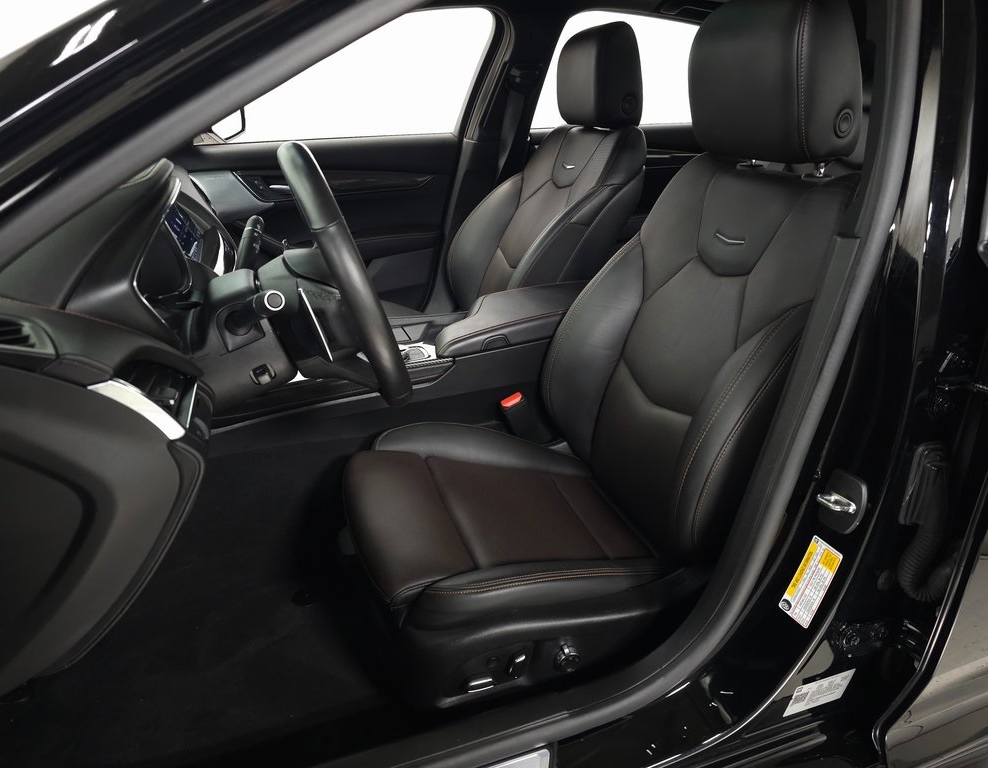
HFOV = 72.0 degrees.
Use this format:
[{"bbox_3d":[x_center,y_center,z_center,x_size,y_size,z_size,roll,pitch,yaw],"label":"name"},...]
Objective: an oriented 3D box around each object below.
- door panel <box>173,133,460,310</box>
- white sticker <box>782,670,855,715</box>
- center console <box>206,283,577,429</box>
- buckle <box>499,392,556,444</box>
[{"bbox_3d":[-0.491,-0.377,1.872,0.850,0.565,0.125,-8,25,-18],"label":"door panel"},{"bbox_3d":[0.417,0.396,0.872,0.100,0.050,0.003,-1,26,-24],"label":"white sticker"},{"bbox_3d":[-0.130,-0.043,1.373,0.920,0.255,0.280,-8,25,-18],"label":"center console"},{"bbox_3d":[0.068,0.068,1.335,0.055,0.125,0.035,-35,30,-3],"label":"buckle"}]

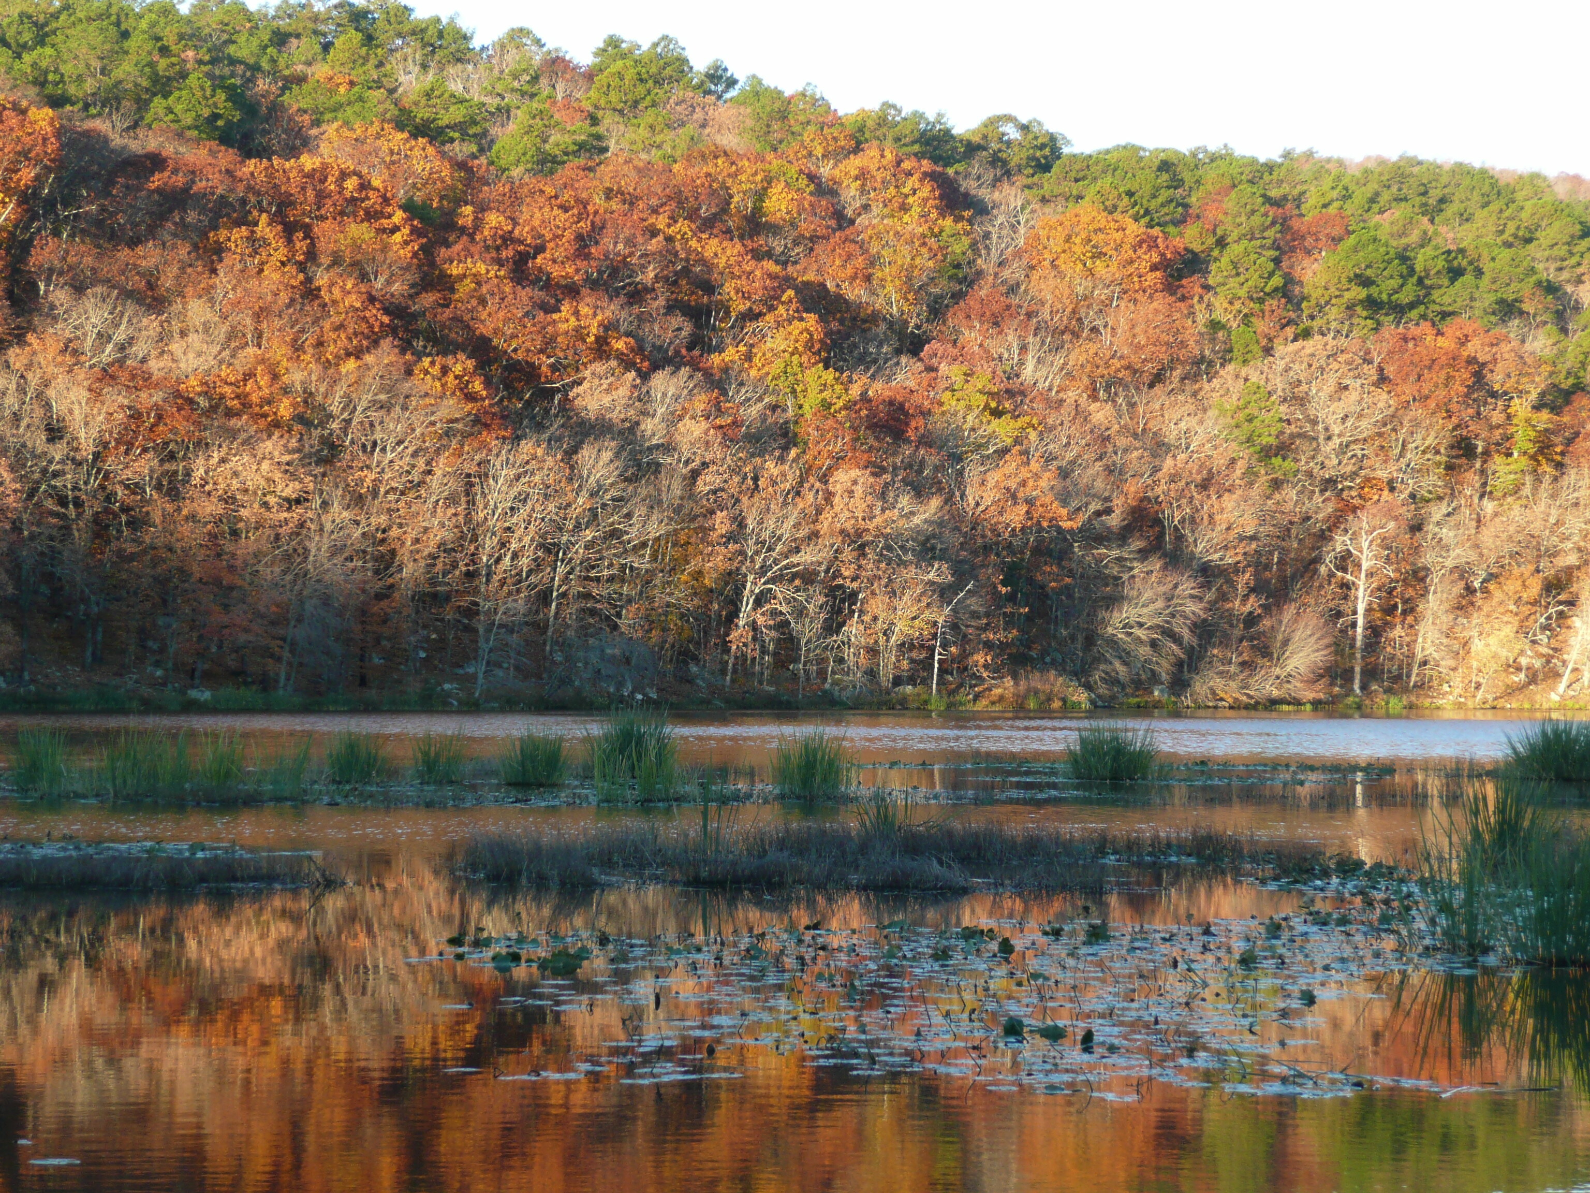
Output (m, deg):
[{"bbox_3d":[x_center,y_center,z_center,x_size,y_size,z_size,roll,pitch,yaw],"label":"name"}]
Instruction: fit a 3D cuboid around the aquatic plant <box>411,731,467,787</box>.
[{"bbox_3d":[-7.362,3.328,91.217,1.182,1.079,0.999,0,-1,0],"label":"aquatic plant"}]

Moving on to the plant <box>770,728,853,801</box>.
[{"bbox_3d":[0.293,3.027,79.903,1.508,1.306,1.272,0,-1,0],"label":"plant"}]

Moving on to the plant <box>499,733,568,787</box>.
[{"bbox_3d":[-5.298,3.297,89.340,1.409,1.082,1.190,0,-1,0],"label":"plant"}]

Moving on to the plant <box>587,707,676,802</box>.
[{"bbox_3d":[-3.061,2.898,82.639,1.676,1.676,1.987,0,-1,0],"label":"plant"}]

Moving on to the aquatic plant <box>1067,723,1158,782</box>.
[{"bbox_3d":[6.737,3.296,93.601,1.951,1.239,1.644,0,-1,0],"label":"aquatic plant"}]

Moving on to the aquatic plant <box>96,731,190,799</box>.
[{"bbox_3d":[-11.935,3.083,80.773,1.729,1.229,1.457,0,-1,0],"label":"aquatic plant"}]

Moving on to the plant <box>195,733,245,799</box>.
[{"bbox_3d":[-10.595,3.089,81.234,0.938,1.213,0.794,0,-1,0],"label":"plant"}]

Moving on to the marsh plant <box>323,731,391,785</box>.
[{"bbox_3d":[-9.067,3.331,91.304,1.389,1.080,1.173,0,-1,0],"label":"marsh plant"}]

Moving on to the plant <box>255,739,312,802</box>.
[{"bbox_3d":[-9.342,3.152,80.495,1.066,1.066,0.901,0,-1,0],"label":"plant"}]

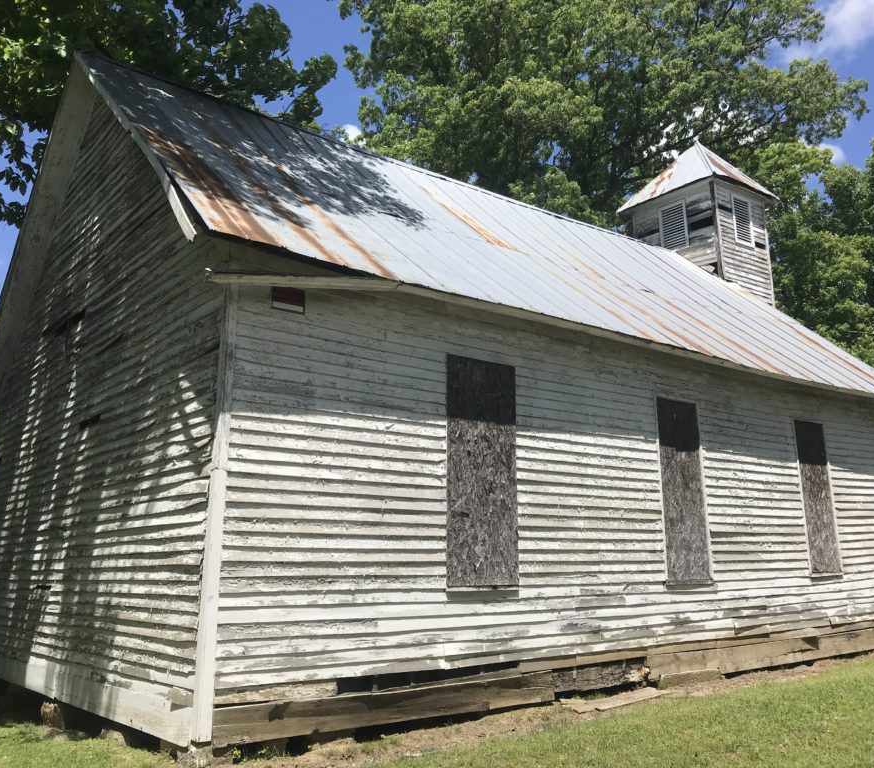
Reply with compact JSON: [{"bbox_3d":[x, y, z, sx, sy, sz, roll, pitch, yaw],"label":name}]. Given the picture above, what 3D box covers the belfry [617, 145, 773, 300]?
[{"bbox_3d":[6.002,-3.652,18.879,2.550,4.050,2.550,9,-15,-38],"label":"belfry"}]

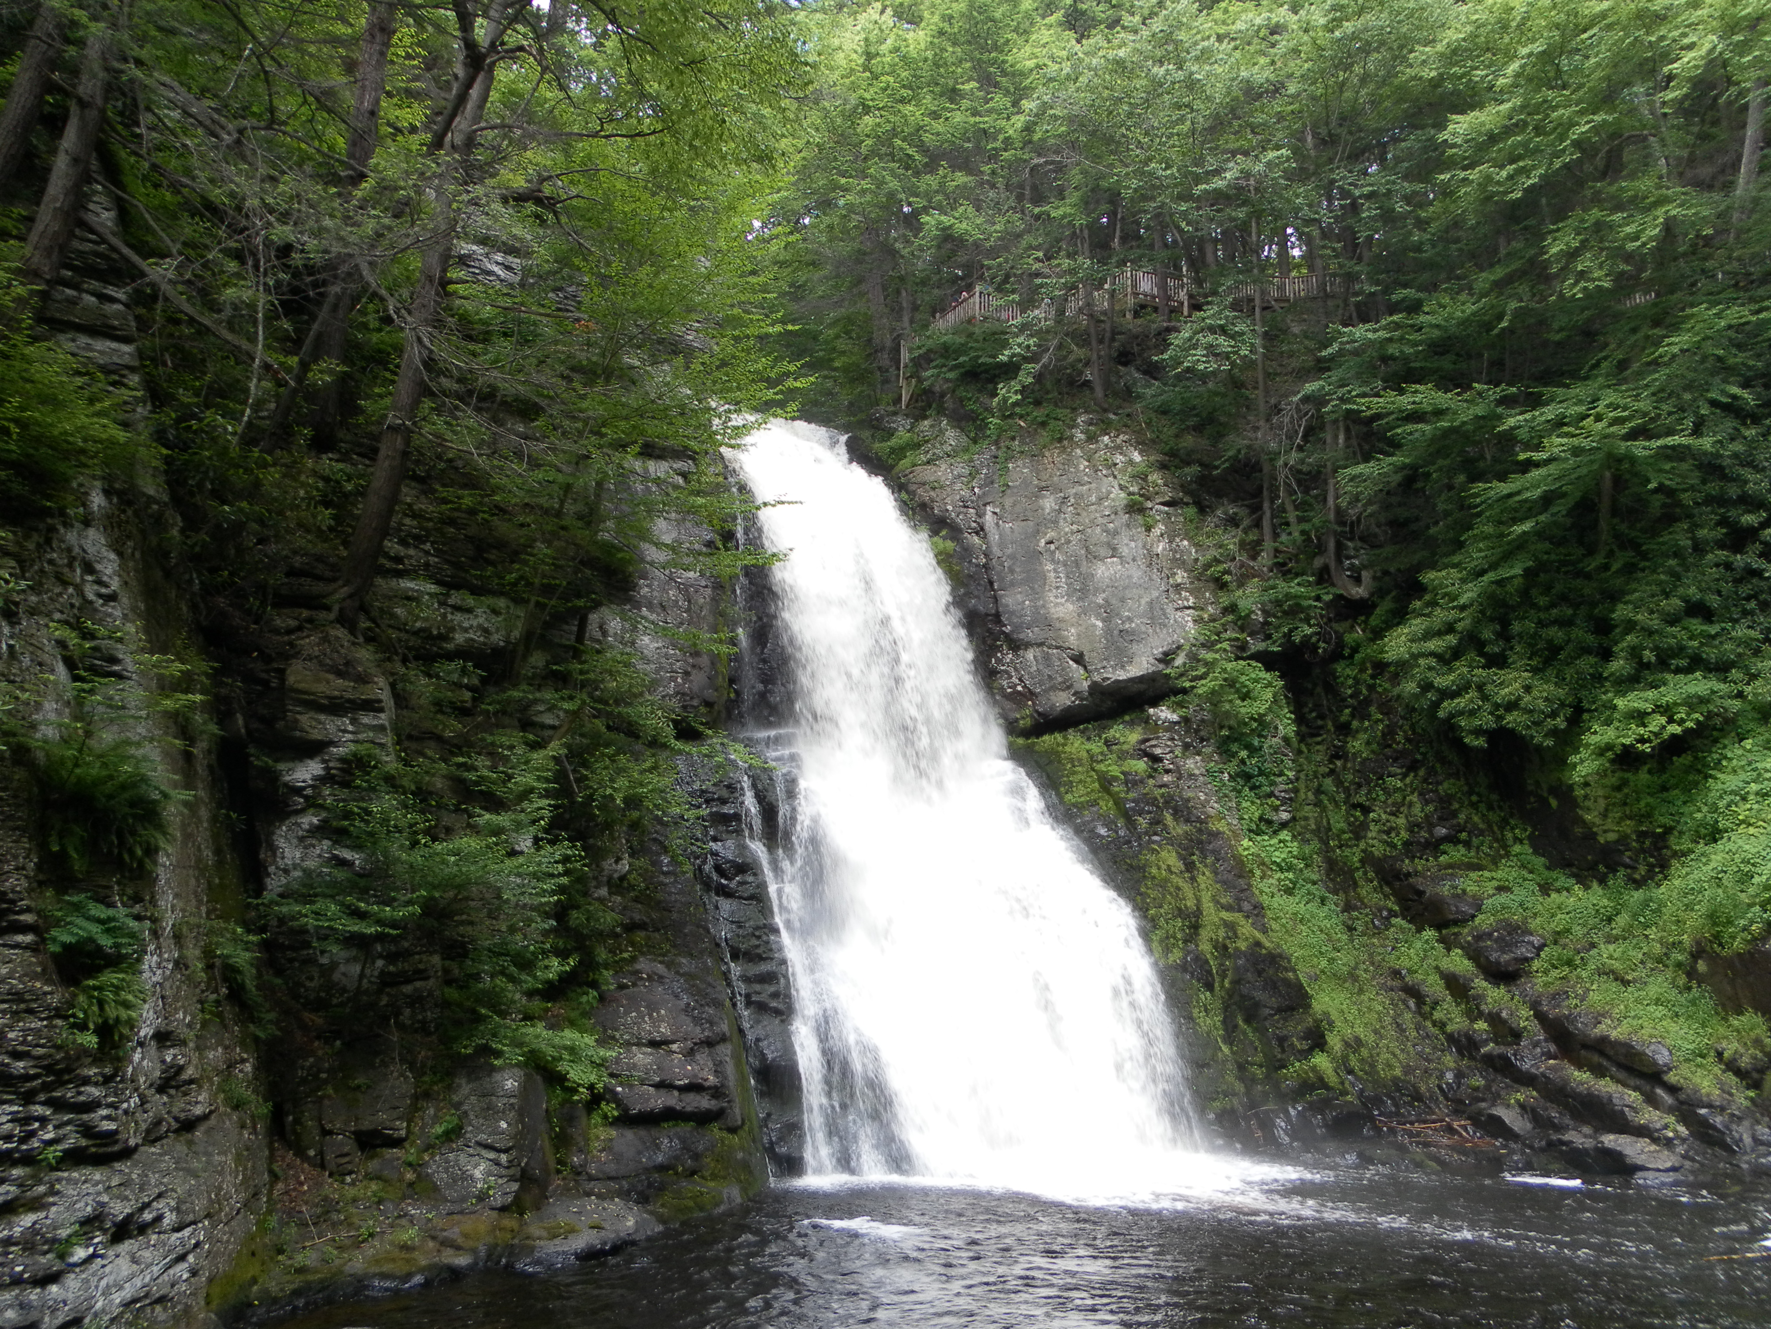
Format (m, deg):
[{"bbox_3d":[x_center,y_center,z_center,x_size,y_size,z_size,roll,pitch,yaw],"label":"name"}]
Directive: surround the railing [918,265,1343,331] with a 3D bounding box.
[{"bbox_3d":[9.685,-13.896,54.500,15.900,1.800,2.200,0,-14,0],"label":"railing"}]

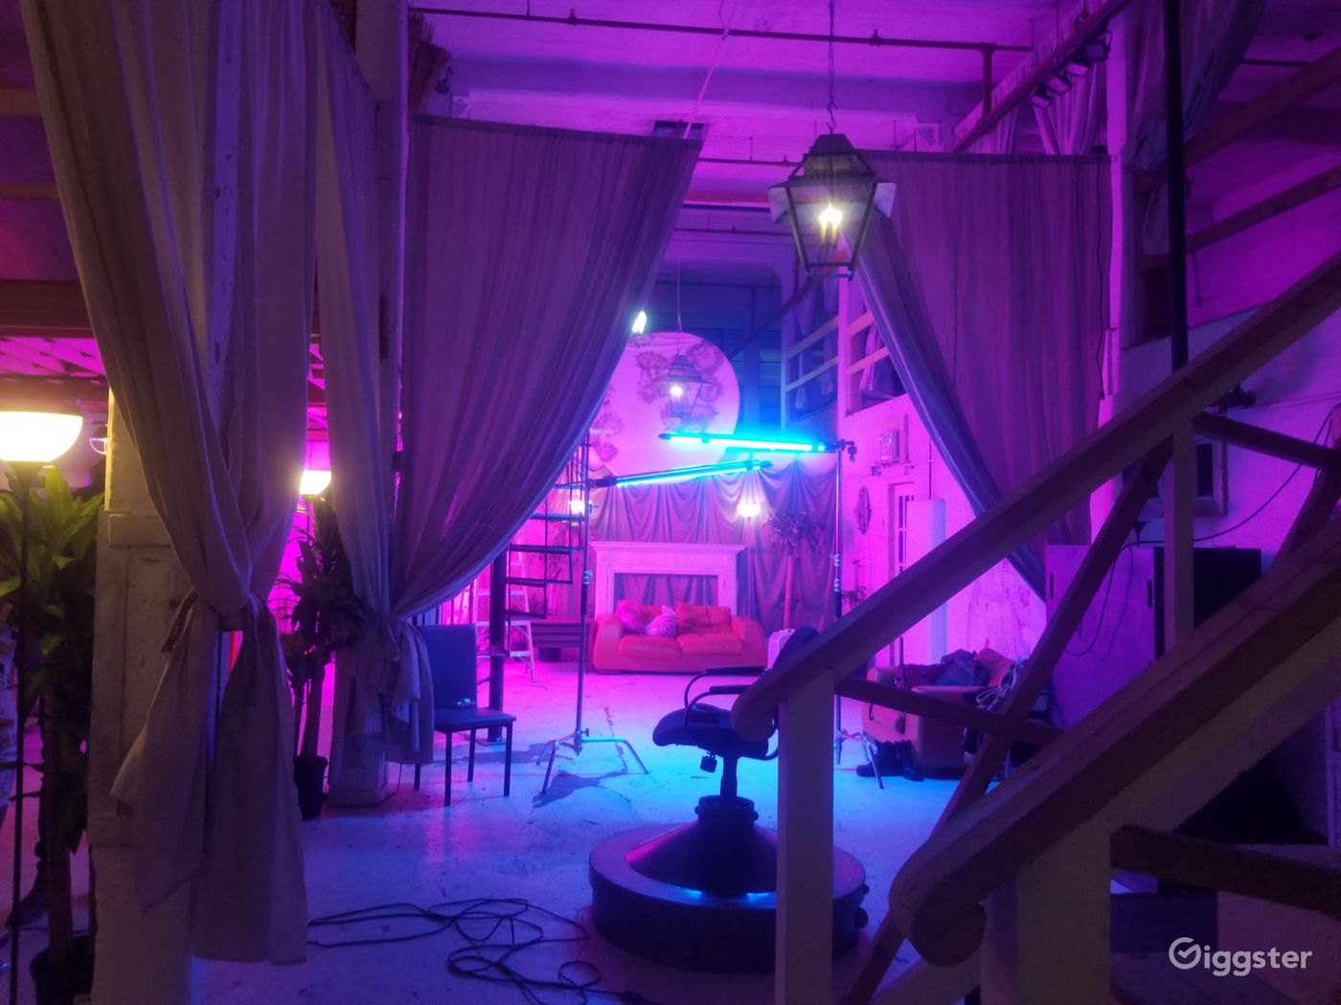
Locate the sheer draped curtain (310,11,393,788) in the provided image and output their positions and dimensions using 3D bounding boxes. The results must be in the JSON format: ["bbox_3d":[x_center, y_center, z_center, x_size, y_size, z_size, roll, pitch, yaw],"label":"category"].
[{"bbox_3d":[-1.594,-0.399,4.962,0.330,3.750,1.550,1,-2,-7],"label":"sheer draped curtain"}]

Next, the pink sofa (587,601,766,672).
[{"bbox_3d":[0.080,1.568,11.848,1.970,0.780,0.950,1,-2,-3],"label":"pink sofa"}]

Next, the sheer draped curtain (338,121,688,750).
[{"bbox_3d":[-0.812,-0.365,5.894,1.950,3.800,0.380,1,-2,-7],"label":"sheer draped curtain"}]

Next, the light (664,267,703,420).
[{"bbox_3d":[0.097,-1.683,10.668,0.430,1.620,0.430,1,-2,-7],"label":"light"}]

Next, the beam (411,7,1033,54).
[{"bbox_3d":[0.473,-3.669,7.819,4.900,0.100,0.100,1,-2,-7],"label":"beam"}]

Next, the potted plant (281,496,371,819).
[{"bbox_3d":[-1.897,0.782,5.502,0.550,1.780,0.530,1,-2,-7],"label":"potted plant"}]

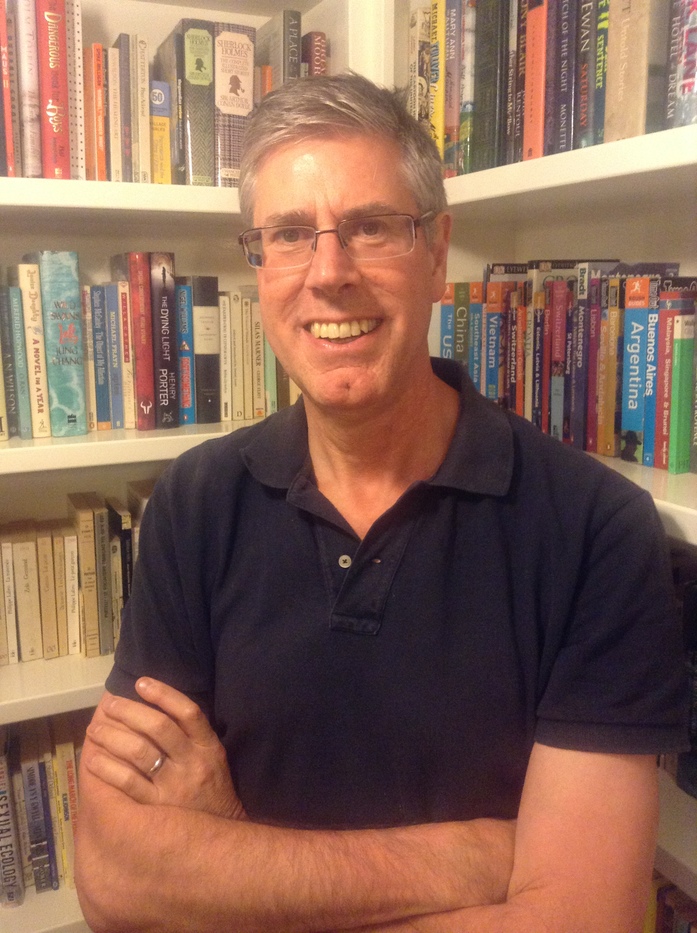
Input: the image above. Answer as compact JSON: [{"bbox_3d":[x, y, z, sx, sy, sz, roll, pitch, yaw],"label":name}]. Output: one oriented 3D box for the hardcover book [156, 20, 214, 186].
[{"bbox_3d":[-0.233,-0.502,1.280,0.042,0.223,0.150,-5,12,-25],"label":"hardcover book"}]

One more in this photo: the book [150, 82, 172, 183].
[{"bbox_3d":[-0.278,-0.454,1.253,0.034,0.146,0.100,-5,12,-24],"label":"book"}]

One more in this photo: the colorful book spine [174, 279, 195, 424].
[{"bbox_3d":[-0.262,-0.170,1.337,0.023,0.198,0.129,-5,12,-25],"label":"colorful book spine"}]

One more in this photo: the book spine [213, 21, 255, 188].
[{"bbox_3d":[-0.184,-0.498,1.275,0.059,0.222,0.148,-5,12,-24],"label":"book spine"}]

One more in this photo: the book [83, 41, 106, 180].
[{"bbox_3d":[-0.345,-0.461,1.201,0.013,0.179,0.112,-5,12,-24],"label":"book"}]

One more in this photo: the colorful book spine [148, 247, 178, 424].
[{"bbox_3d":[-0.286,-0.185,1.299,0.032,0.240,0.158,-5,12,-24],"label":"colorful book spine"}]

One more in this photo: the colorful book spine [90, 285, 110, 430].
[{"bbox_3d":[-0.370,-0.159,1.287,0.019,0.197,0.129,-5,12,-25],"label":"colorful book spine"}]

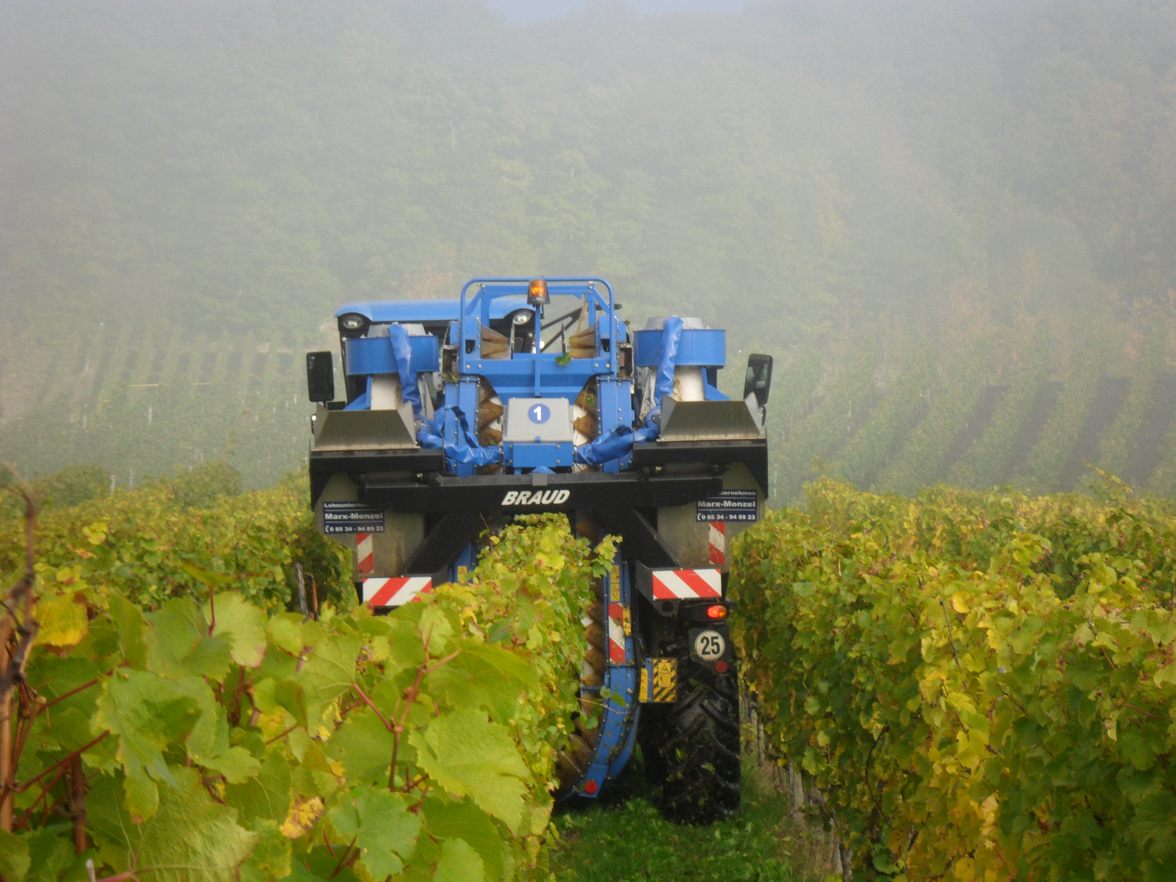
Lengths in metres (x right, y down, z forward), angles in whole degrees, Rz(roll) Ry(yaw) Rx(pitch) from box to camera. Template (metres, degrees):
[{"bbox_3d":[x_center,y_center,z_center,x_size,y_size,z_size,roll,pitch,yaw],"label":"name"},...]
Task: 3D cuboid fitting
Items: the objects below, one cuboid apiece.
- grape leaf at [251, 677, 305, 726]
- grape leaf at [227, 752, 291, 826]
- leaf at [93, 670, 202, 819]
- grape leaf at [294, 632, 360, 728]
[{"bbox_3d":[-0.350,0.297,5.200,0.063,0.060,0.035,-1,1,-6],"label":"grape leaf"},{"bbox_3d":[-0.380,0.400,5.300,0.080,0.087,0.040,1,-1,0],"label":"grape leaf"},{"bbox_3d":[-0.480,0.330,5.000,0.120,0.165,0.065,-1,1,-6],"label":"leaf"},{"bbox_3d":[-0.295,0.271,5.200,0.080,0.108,0.045,-1,1,-6],"label":"grape leaf"}]

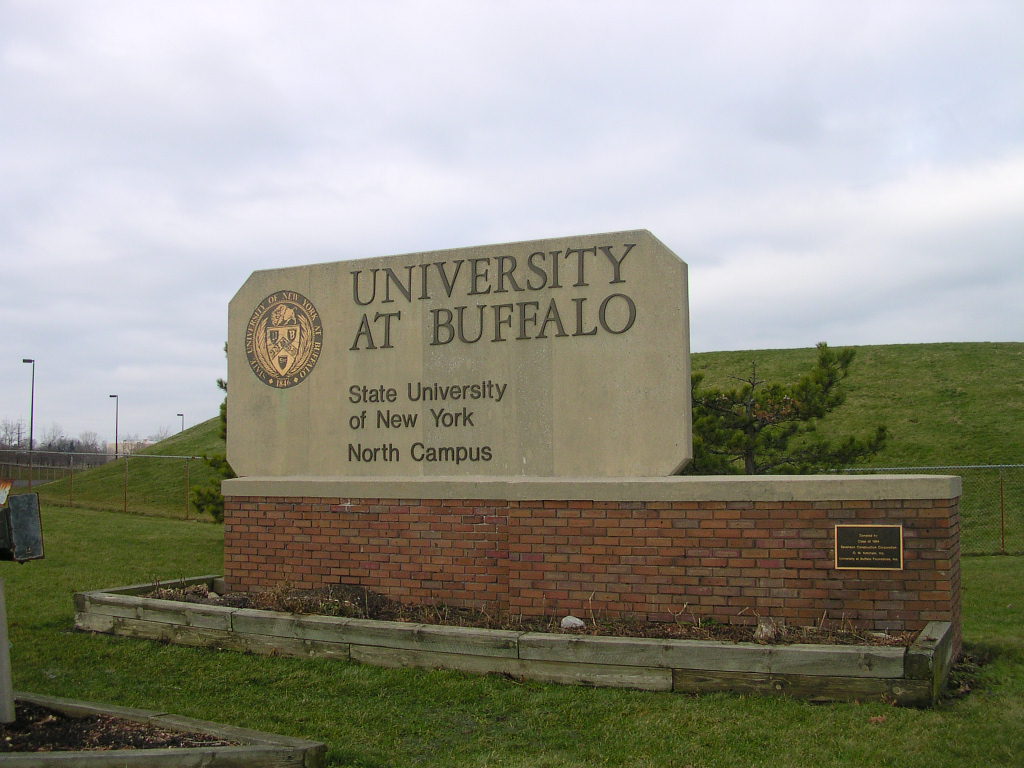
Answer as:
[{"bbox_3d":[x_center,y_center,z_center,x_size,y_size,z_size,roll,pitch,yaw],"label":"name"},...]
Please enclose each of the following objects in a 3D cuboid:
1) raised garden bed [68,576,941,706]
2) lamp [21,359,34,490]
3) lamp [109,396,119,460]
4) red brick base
[{"bbox_3d":[-0.149,1.832,8.239,6.520,0.305,2.230,-3,-5,26],"label":"raised garden bed"},{"bbox_3d":[-32.771,2.738,74.000,0.740,8.750,0.400,0,-5,-9],"label":"lamp"},{"bbox_3d":[-38.594,5.423,106.000,0.740,8.700,0.400,0,-5,-9],"label":"lamp"},{"bbox_3d":[0.272,1.450,8.856,6.280,1.065,0.850,-3,-5,26],"label":"red brick base"}]

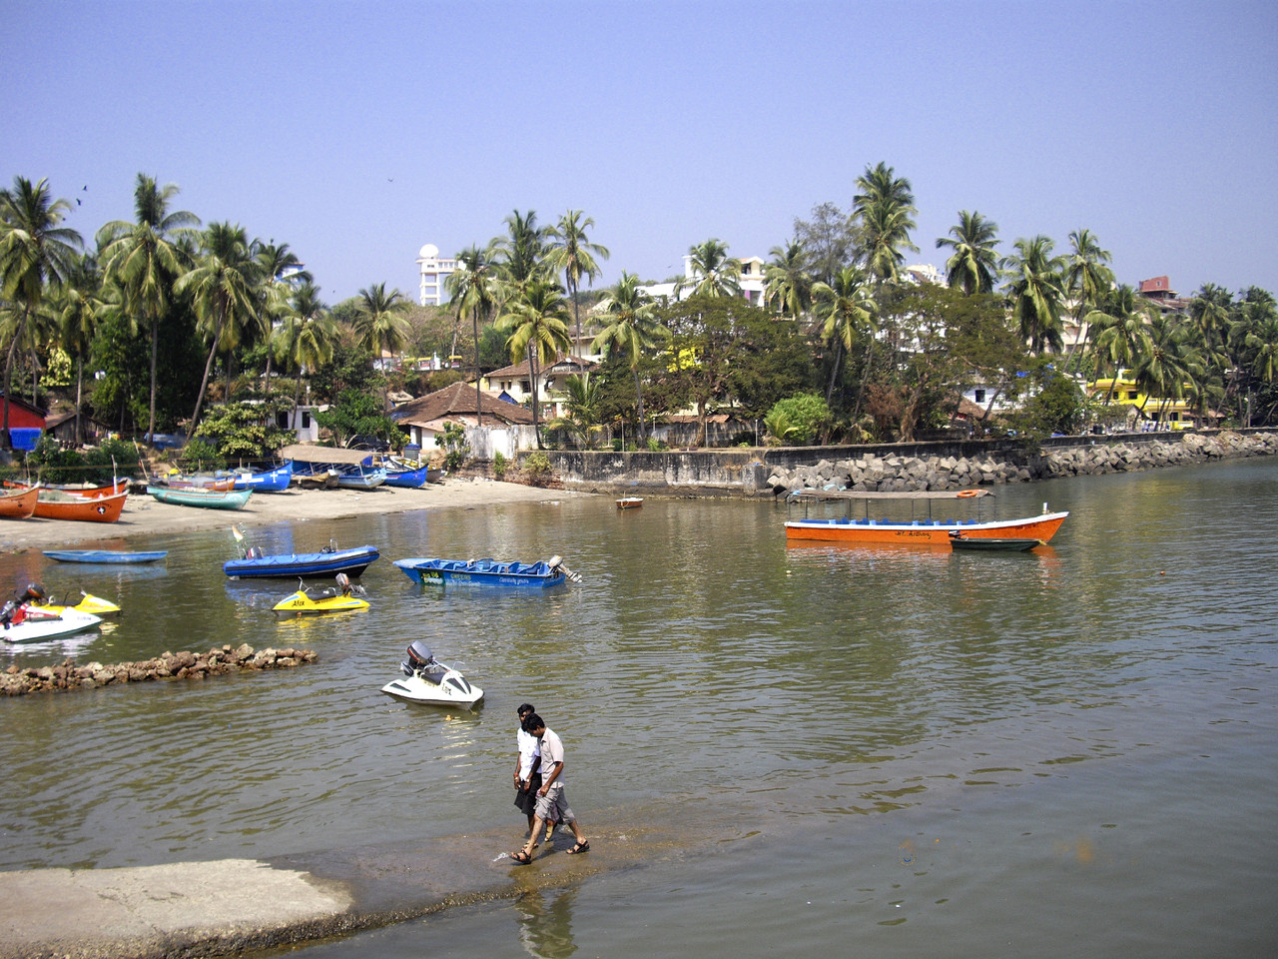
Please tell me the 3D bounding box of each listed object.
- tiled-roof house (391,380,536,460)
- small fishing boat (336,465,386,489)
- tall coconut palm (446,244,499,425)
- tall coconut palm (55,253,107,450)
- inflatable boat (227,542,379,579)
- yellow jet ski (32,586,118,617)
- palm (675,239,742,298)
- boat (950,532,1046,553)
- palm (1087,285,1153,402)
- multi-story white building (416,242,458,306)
[{"bbox_3d":[-11.856,-4.429,95.899,10.200,4.600,8.500,0,3,-7],"label":"tiled-roof house"},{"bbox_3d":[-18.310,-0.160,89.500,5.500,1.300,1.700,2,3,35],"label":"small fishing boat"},{"bbox_3d":[-10.577,-8.656,90.677,3.900,12.990,3.900,0,3,-7],"label":"tall coconut palm"},{"bbox_3d":[-37.371,-8.796,93.666,4.400,12.650,4.400,0,3,0],"label":"tall coconut palm"},{"bbox_3d":[-10.374,2.409,43.168,4.600,1.000,1.850,1,3,17],"label":"inflatable boat"},{"bbox_3d":[-15.100,3.220,37.200,2.750,0.950,1.100,-1,3,-16],"label":"yellow jet ski"},{"bbox_3d":[5.432,-11.145,109.564,5.300,15.260,5.300,0,3,0],"label":"palm"},{"bbox_3d":[12.661,2.202,49.686,3.350,0.750,1.100,1,3,12],"label":"boat"},{"bbox_3d":[40.204,-10.072,117.640,5.200,12.520,5.200,1,3,19],"label":"palm"},{"bbox_3d":[-49.630,-48.730,347.908,11.000,20.000,8.000,0,3,-8],"label":"multi-story white building"}]

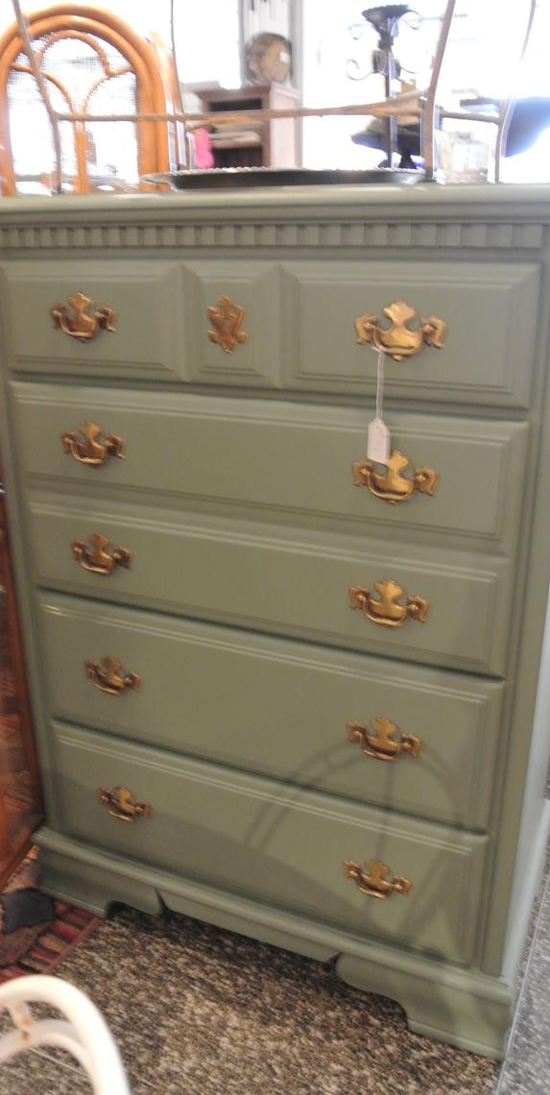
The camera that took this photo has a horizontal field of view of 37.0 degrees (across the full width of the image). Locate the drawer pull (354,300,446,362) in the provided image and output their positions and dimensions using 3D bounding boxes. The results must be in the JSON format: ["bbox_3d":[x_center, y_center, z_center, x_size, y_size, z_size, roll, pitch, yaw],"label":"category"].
[{"bbox_3d":[0.146,-0.258,0.984,0.112,0.071,0.022,9,23,23],"label":"drawer pull"}]

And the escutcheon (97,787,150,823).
[{"bbox_3d":[-0.278,0.467,1.499,0.116,0.072,0.025,8,22,23],"label":"escutcheon"}]

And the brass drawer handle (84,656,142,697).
[{"bbox_3d":[-0.281,0.222,1.408,0.116,0.072,0.025,8,22,23],"label":"brass drawer handle"}]

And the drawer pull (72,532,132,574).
[{"bbox_3d":[-0.283,0.014,1.330,0.116,0.072,0.025,8,22,23],"label":"drawer pull"}]

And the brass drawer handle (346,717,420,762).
[{"bbox_3d":[0.158,0.287,1.220,0.116,0.072,0.025,8,22,23],"label":"brass drawer handle"}]

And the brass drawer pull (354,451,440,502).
[{"bbox_3d":[0.150,-0.088,1.048,0.112,0.071,0.022,9,23,23],"label":"brass drawer pull"}]

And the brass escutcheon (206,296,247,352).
[{"bbox_3d":[-0.064,-0.293,1.078,0.056,0.072,0.009,9,23,23],"label":"brass escutcheon"}]

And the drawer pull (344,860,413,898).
[{"bbox_3d":[0.157,0.520,1.280,0.112,0.070,0.022,9,23,23],"label":"drawer pull"}]

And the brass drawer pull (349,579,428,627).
[{"bbox_3d":[0.156,0.079,1.143,0.116,0.072,0.025,8,22,23],"label":"brass drawer pull"}]

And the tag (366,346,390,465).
[{"bbox_3d":[0.128,-0.173,1.016,0.027,0.148,0.006,9,23,23],"label":"tag"}]

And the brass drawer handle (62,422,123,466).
[{"bbox_3d":[-0.285,-0.156,1.267,0.116,0.072,0.025,8,22,23],"label":"brass drawer handle"}]

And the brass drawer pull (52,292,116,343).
[{"bbox_3d":[-0.288,-0.331,1.193,0.115,0.072,0.025,9,23,22],"label":"brass drawer pull"}]

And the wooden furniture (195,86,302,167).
[{"bbox_3d":[-0.119,-1.325,4.351,0.400,1.910,0.345,8,22,23],"label":"wooden furniture"}]

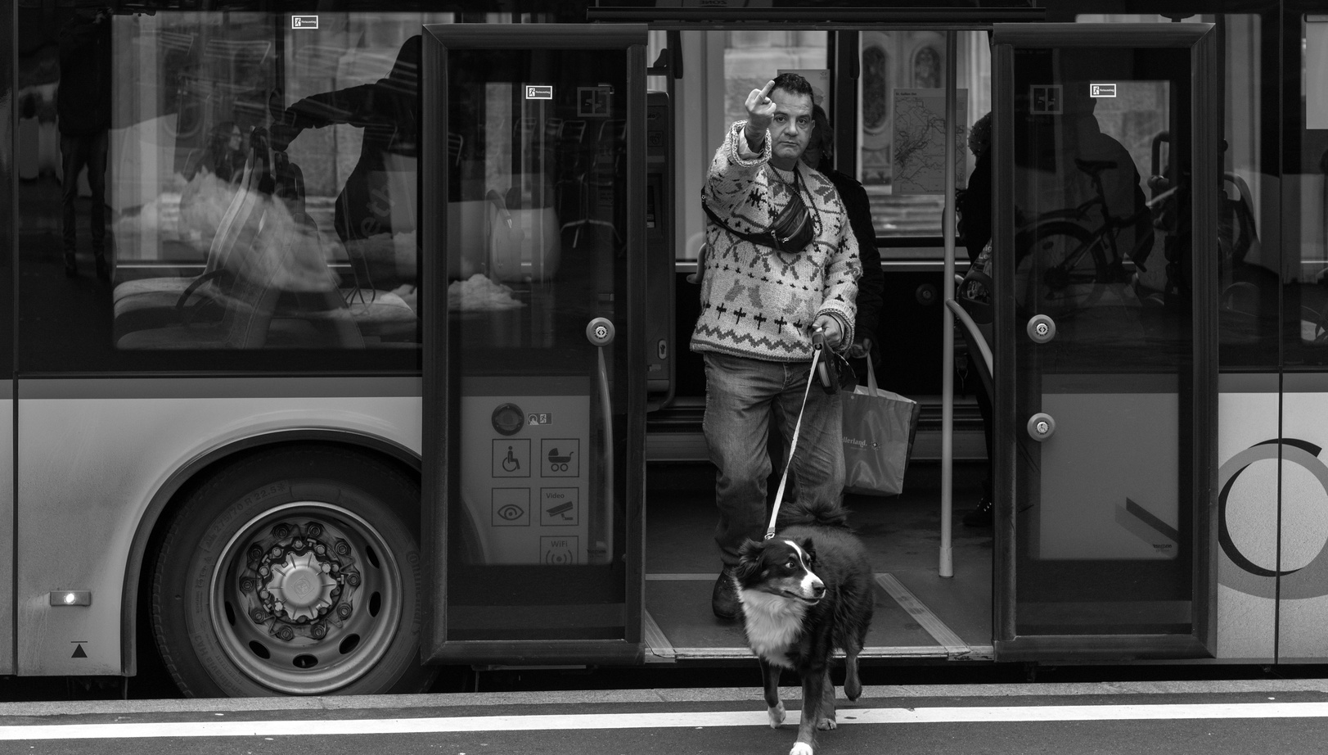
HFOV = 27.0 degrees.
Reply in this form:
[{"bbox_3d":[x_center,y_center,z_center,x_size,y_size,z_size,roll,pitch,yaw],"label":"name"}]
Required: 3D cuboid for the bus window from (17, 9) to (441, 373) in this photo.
[{"bbox_3d":[-1.327,-0.576,8.550,1.340,1.120,0.060,0,1,0],"label":"bus window"}]

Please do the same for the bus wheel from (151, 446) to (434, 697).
[{"bbox_3d":[-1.124,0.689,8.680,0.950,0.950,0.300,0,1,0],"label":"bus wheel"}]

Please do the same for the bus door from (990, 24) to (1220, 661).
[{"bbox_3d":[1.346,-0.108,8.450,0.690,1.950,0.080,0,1,0],"label":"bus door"}]

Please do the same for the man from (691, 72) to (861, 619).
[{"bbox_3d":[0.366,-0.103,9.030,0.540,1.770,0.560,0,2,-3],"label":"man"}]

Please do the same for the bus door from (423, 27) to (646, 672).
[{"bbox_3d":[-0.398,-0.103,8.450,0.690,1.950,0.080,0,1,0],"label":"bus door"}]

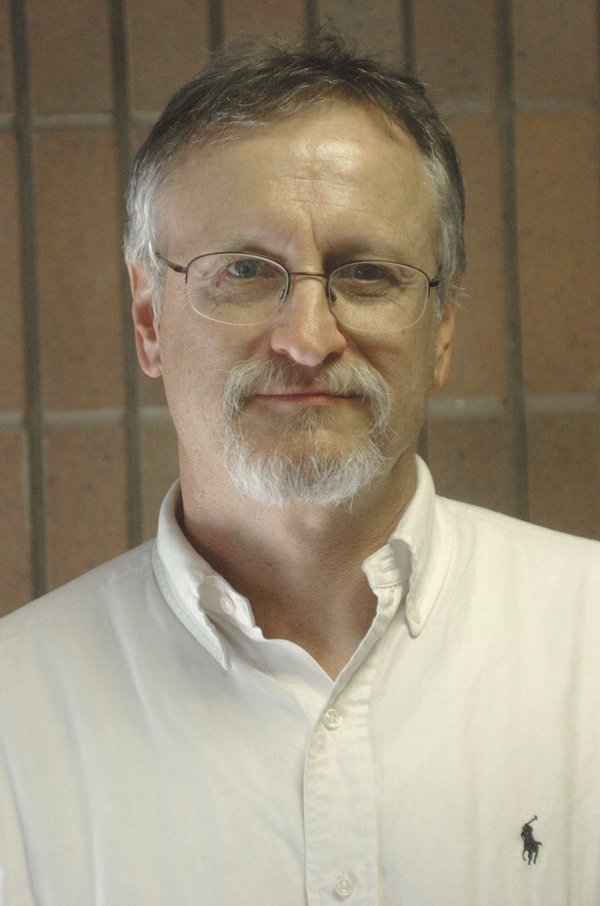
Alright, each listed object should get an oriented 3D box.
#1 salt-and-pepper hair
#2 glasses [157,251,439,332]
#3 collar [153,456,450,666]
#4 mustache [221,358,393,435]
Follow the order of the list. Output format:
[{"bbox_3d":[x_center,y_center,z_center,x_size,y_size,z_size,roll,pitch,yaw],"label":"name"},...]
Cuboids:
[{"bbox_3d":[-0.003,-0.140,1.459,0.184,0.170,0.188,1,5,-5],"label":"salt-and-pepper hair"},{"bbox_3d":[-0.002,-0.086,1.409,0.141,0.046,0.138,1,6,-5],"label":"glasses"},{"bbox_3d":[0.002,0.056,1.475,0.162,0.118,0.160,-4,3,-8],"label":"collar"},{"bbox_3d":[0.003,-0.029,1.352,0.088,0.039,0.035,1,5,-5],"label":"mustache"}]

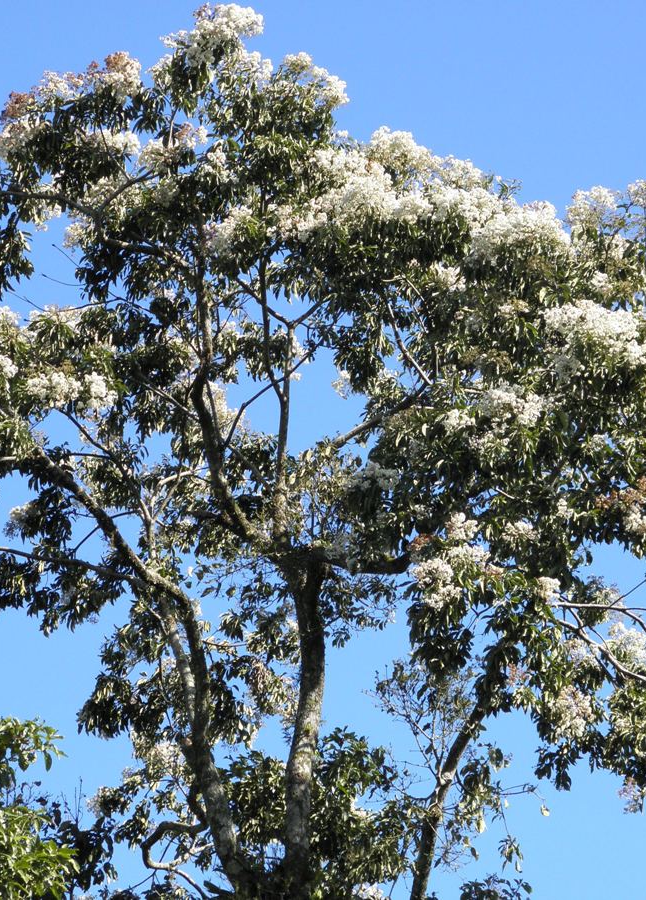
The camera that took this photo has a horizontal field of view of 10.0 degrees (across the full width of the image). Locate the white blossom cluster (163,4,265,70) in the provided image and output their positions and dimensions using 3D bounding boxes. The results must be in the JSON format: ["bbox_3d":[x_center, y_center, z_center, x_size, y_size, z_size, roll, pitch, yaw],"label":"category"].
[{"bbox_3d":[-0.851,-3.185,28.300,0.816,0.453,0.670,0,-25,0],"label":"white blossom cluster"}]

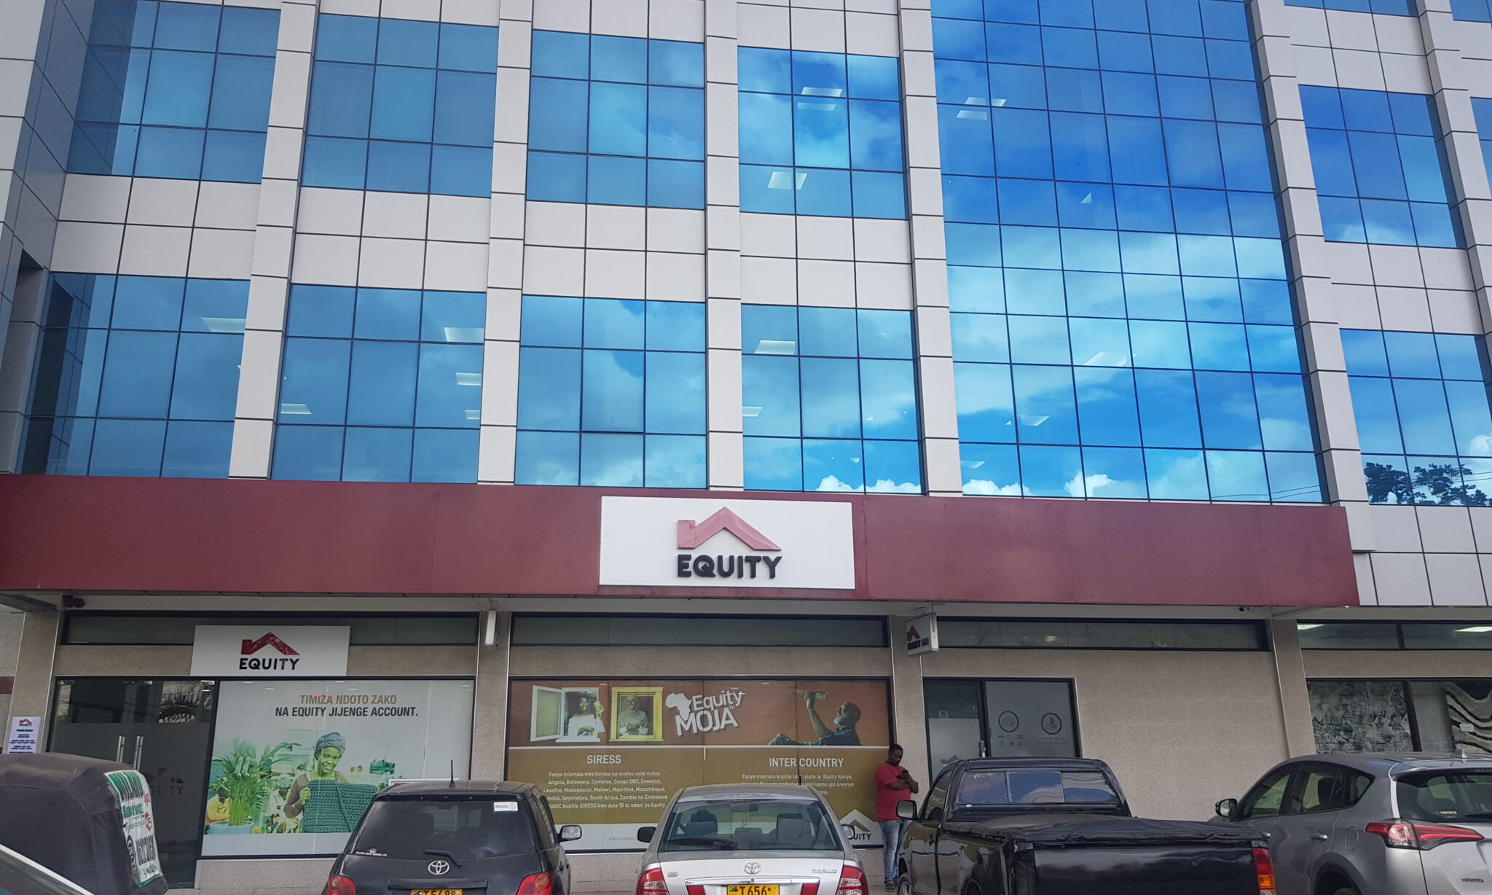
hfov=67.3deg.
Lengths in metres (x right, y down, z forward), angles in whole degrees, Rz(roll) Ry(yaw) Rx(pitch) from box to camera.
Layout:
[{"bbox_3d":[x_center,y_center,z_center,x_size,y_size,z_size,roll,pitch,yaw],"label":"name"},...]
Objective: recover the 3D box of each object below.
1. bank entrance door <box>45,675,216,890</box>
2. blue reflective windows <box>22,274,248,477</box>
[{"bbox_3d":[-6.940,3.744,12.542,1.742,2.258,0.100,1,-16,-8],"label":"bank entrance door"},{"bbox_3d":[-6.619,-0.770,12.258,2.133,2.300,0.100,1,-16,-8],"label":"blue reflective windows"}]

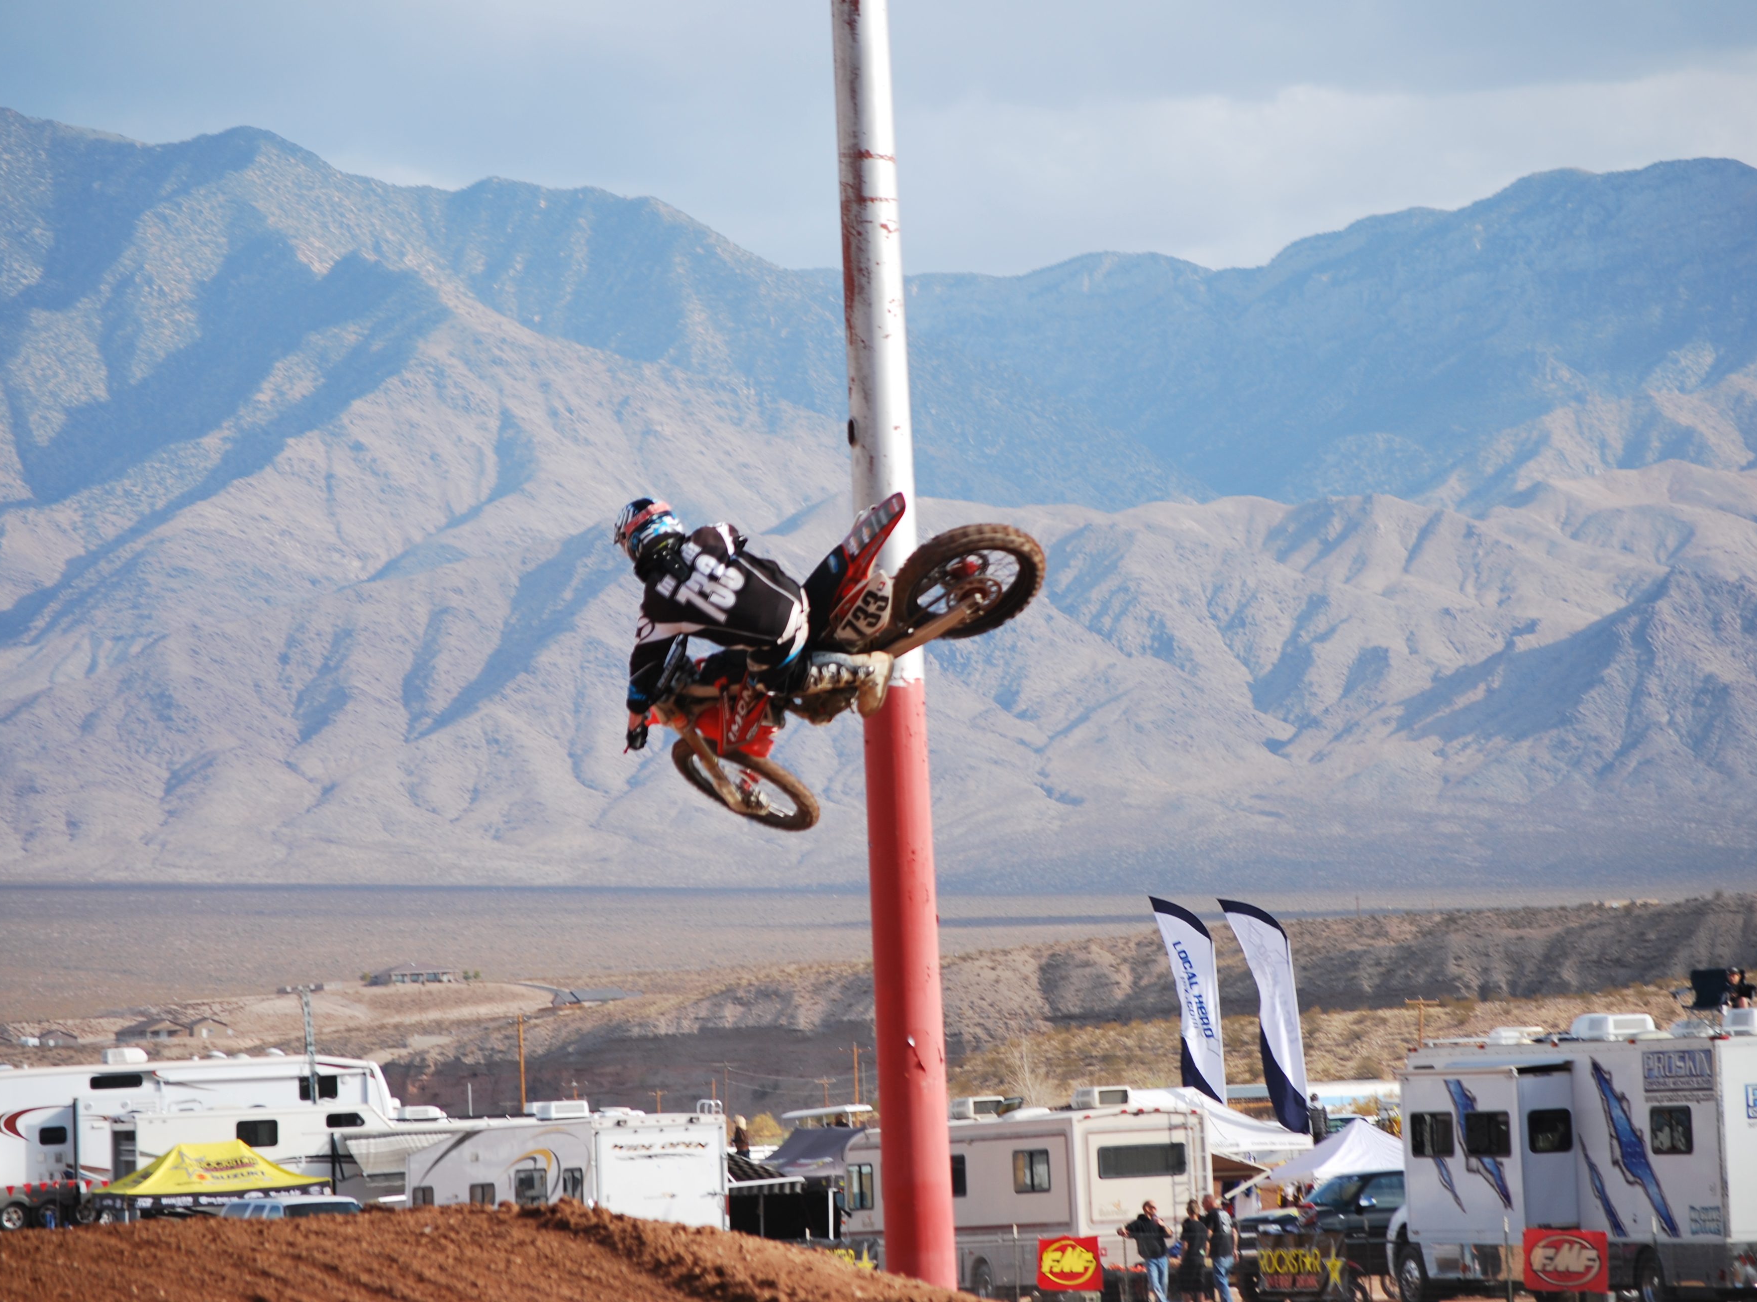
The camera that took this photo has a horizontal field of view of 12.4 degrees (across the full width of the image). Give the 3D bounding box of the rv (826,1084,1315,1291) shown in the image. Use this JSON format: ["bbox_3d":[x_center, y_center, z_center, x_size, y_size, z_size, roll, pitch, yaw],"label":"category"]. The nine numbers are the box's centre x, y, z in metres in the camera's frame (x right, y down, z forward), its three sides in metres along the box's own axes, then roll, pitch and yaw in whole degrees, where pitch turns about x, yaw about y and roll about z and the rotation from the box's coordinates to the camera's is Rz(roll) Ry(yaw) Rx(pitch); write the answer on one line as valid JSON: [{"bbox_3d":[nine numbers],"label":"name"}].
[{"bbox_3d":[2.420,9.250,137.800,2.500,3.550,9.500,-1,-4,-25],"label":"rv"}]

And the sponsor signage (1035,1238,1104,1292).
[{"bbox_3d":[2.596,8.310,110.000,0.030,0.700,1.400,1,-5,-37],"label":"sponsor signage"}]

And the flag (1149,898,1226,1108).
[{"bbox_3d":[5.874,7.276,153.000,1.300,5.300,0.150,-2,-4,0],"label":"flag"}]

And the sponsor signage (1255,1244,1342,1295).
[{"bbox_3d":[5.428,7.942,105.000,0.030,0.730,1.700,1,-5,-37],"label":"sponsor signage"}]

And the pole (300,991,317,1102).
[{"bbox_3d":[-13.011,10.503,187.000,0.250,5.350,0.250,-2,-4,0],"label":"pole"}]

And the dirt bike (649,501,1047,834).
[{"bbox_3d":[-0.311,0.057,34.880,1.280,0.800,2.150,20,-50,-39],"label":"dirt bike"}]

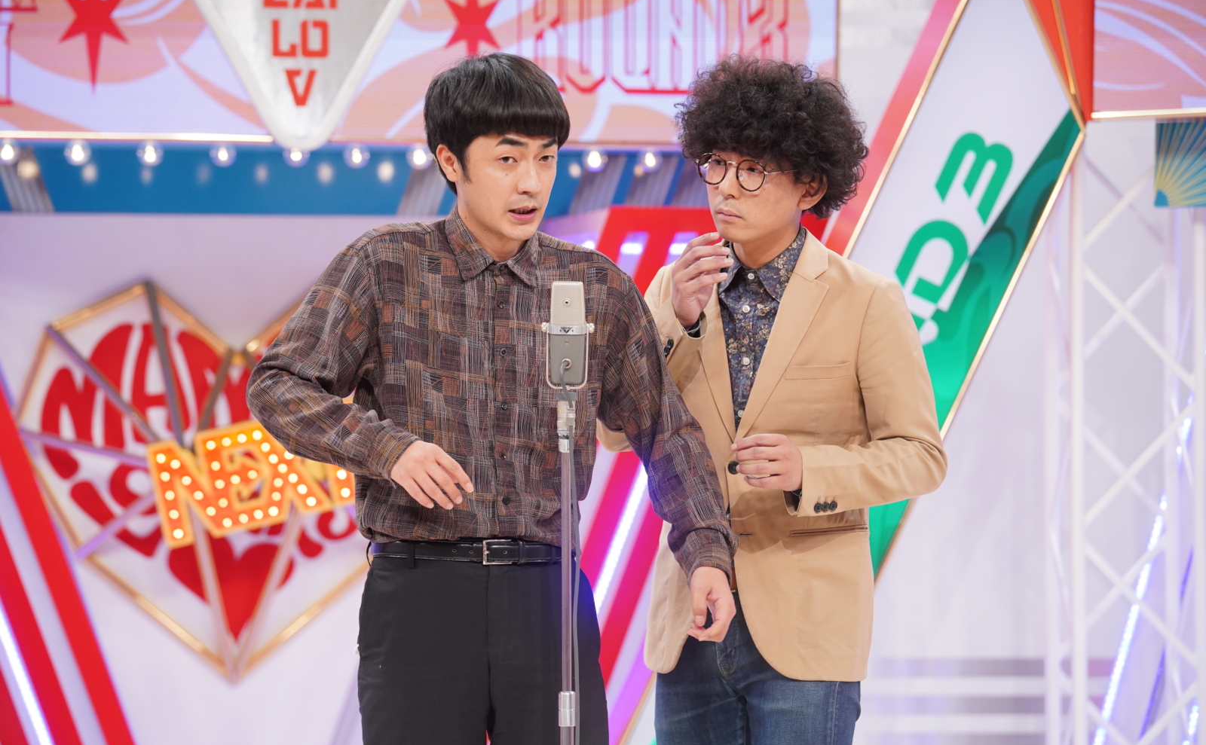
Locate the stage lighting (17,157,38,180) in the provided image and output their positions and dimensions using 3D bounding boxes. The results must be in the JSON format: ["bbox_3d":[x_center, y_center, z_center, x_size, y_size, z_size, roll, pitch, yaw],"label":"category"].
[{"bbox_3d":[-1.132,-0.401,10.800,0.044,0.047,0.044,0,0,0],"label":"stage lighting"}]

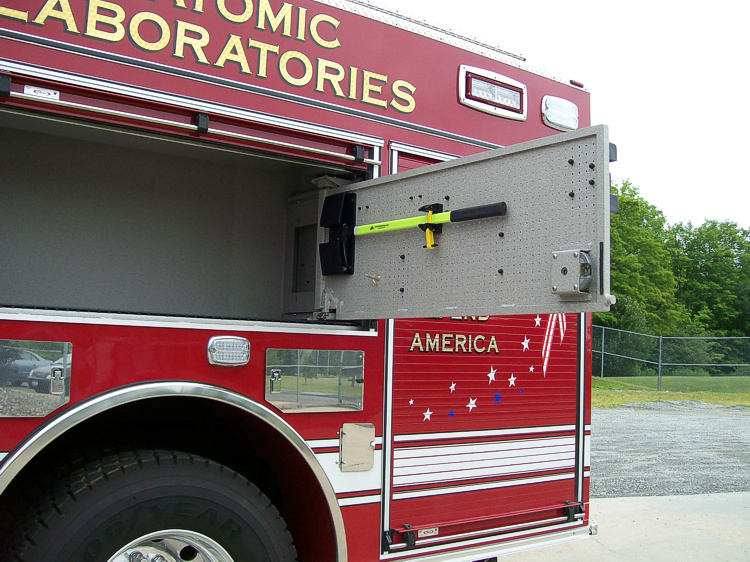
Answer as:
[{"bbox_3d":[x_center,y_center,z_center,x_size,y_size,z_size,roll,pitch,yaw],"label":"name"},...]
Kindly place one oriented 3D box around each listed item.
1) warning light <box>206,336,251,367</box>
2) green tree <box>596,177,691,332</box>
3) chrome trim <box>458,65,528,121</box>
[{"bbox_3d":[-0.503,0.243,2.694,0.166,0.108,0.040,5,-6,-35],"label":"warning light"},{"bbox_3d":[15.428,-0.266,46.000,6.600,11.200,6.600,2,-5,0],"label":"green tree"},{"bbox_3d":[0.542,-0.854,3.538,0.430,0.228,0.035,5,-6,-35],"label":"chrome trim"}]

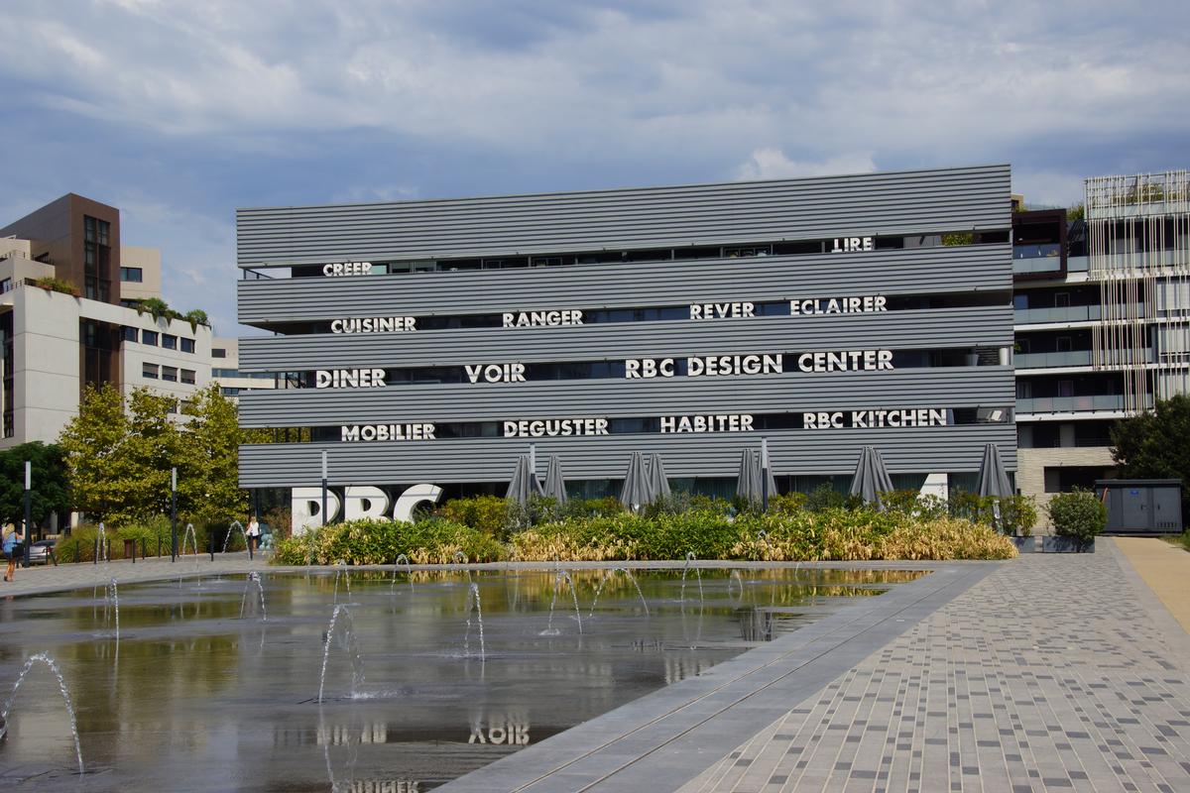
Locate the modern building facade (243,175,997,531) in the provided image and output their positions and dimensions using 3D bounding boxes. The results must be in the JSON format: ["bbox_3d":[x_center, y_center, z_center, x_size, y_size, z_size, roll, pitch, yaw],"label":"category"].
[{"bbox_3d":[2.091,-1.208,94.823,40.917,18.452,13.000,-2,-3,13],"label":"modern building facade"}]

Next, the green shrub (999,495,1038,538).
[{"bbox_3d":[15.614,4.390,63.347,1.450,1.580,1.200,-2,-4,12],"label":"green shrub"}]

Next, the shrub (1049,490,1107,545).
[{"bbox_3d":[17.195,4.249,61.139,2.050,1.970,1.950,-1,-3,0],"label":"shrub"}]

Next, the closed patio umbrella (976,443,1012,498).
[{"bbox_3d":[15.352,3.817,66.164,1.420,4.010,1.420,-2,-4,12],"label":"closed patio umbrella"}]

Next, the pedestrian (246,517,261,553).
[{"bbox_3d":[-15.235,6.219,76.785,0.550,1.626,0.400,-1,-3,6],"label":"pedestrian"}]

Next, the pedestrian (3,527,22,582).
[{"bbox_3d":[-16.827,4.546,49.638,0.550,1.670,0.500,-2,-4,23],"label":"pedestrian"}]

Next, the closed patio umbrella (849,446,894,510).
[{"bbox_3d":[10.807,3.969,67.165,1.600,3.990,1.600,-2,-4,12],"label":"closed patio umbrella"}]

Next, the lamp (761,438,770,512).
[{"bbox_3d":[5.850,3.503,58.690,0.170,4.163,0.170,-1,-3,0],"label":"lamp"}]

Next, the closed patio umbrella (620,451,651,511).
[{"bbox_3d":[1.684,4.225,68.864,1.350,4.000,1.350,-2,-4,12],"label":"closed patio umbrella"}]

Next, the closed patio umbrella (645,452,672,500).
[{"bbox_3d":[2.618,4.411,70.861,1.250,4.161,1.250,-1,-3,0],"label":"closed patio umbrella"}]

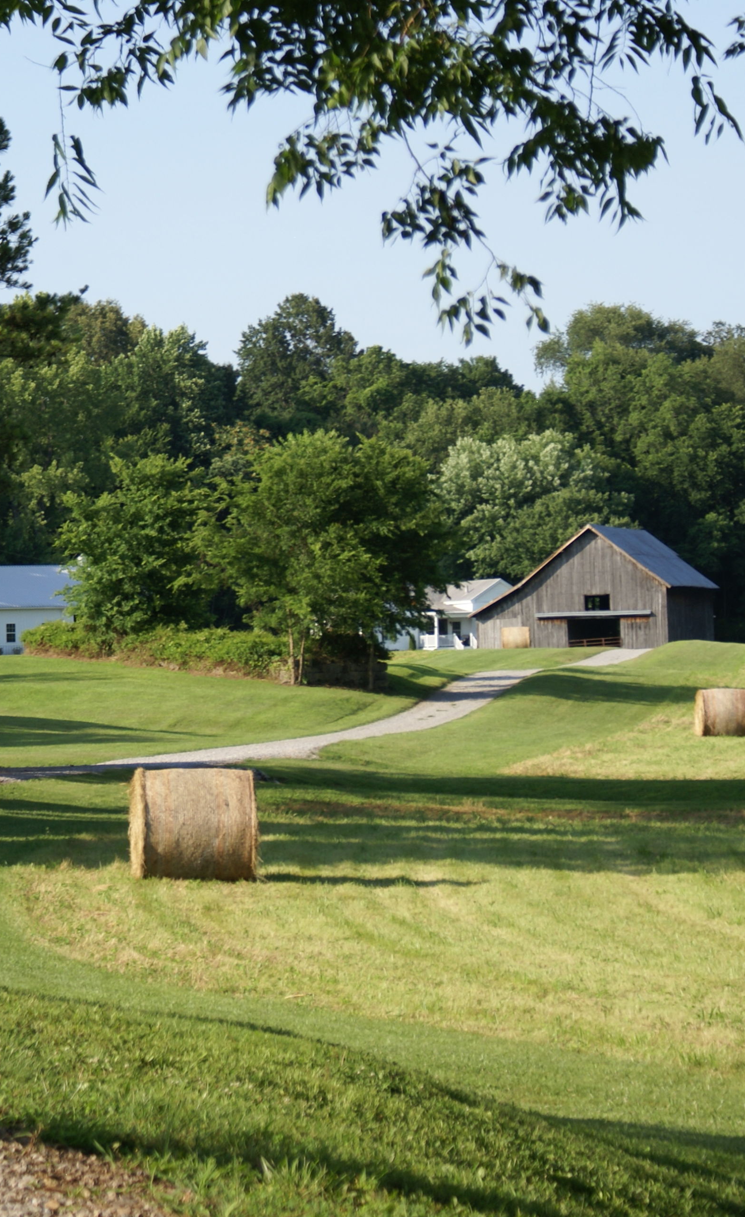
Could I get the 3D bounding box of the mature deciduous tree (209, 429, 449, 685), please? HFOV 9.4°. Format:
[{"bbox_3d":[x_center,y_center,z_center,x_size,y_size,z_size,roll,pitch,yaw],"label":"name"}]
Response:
[{"bbox_3d":[-1.839,-2.042,187.000,10.000,10.300,9.300,-1,0,0],"label":"mature deciduous tree"}]

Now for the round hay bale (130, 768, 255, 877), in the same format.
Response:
[{"bbox_3d":[-2.446,2.961,62.300,1.550,1.540,1.530,-1,0,-10],"label":"round hay bale"}]

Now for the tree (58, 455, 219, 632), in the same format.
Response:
[{"bbox_3d":[-10.116,-2.459,197.000,7.000,8.400,6.800,-1,0,0],"label":"tree"}]

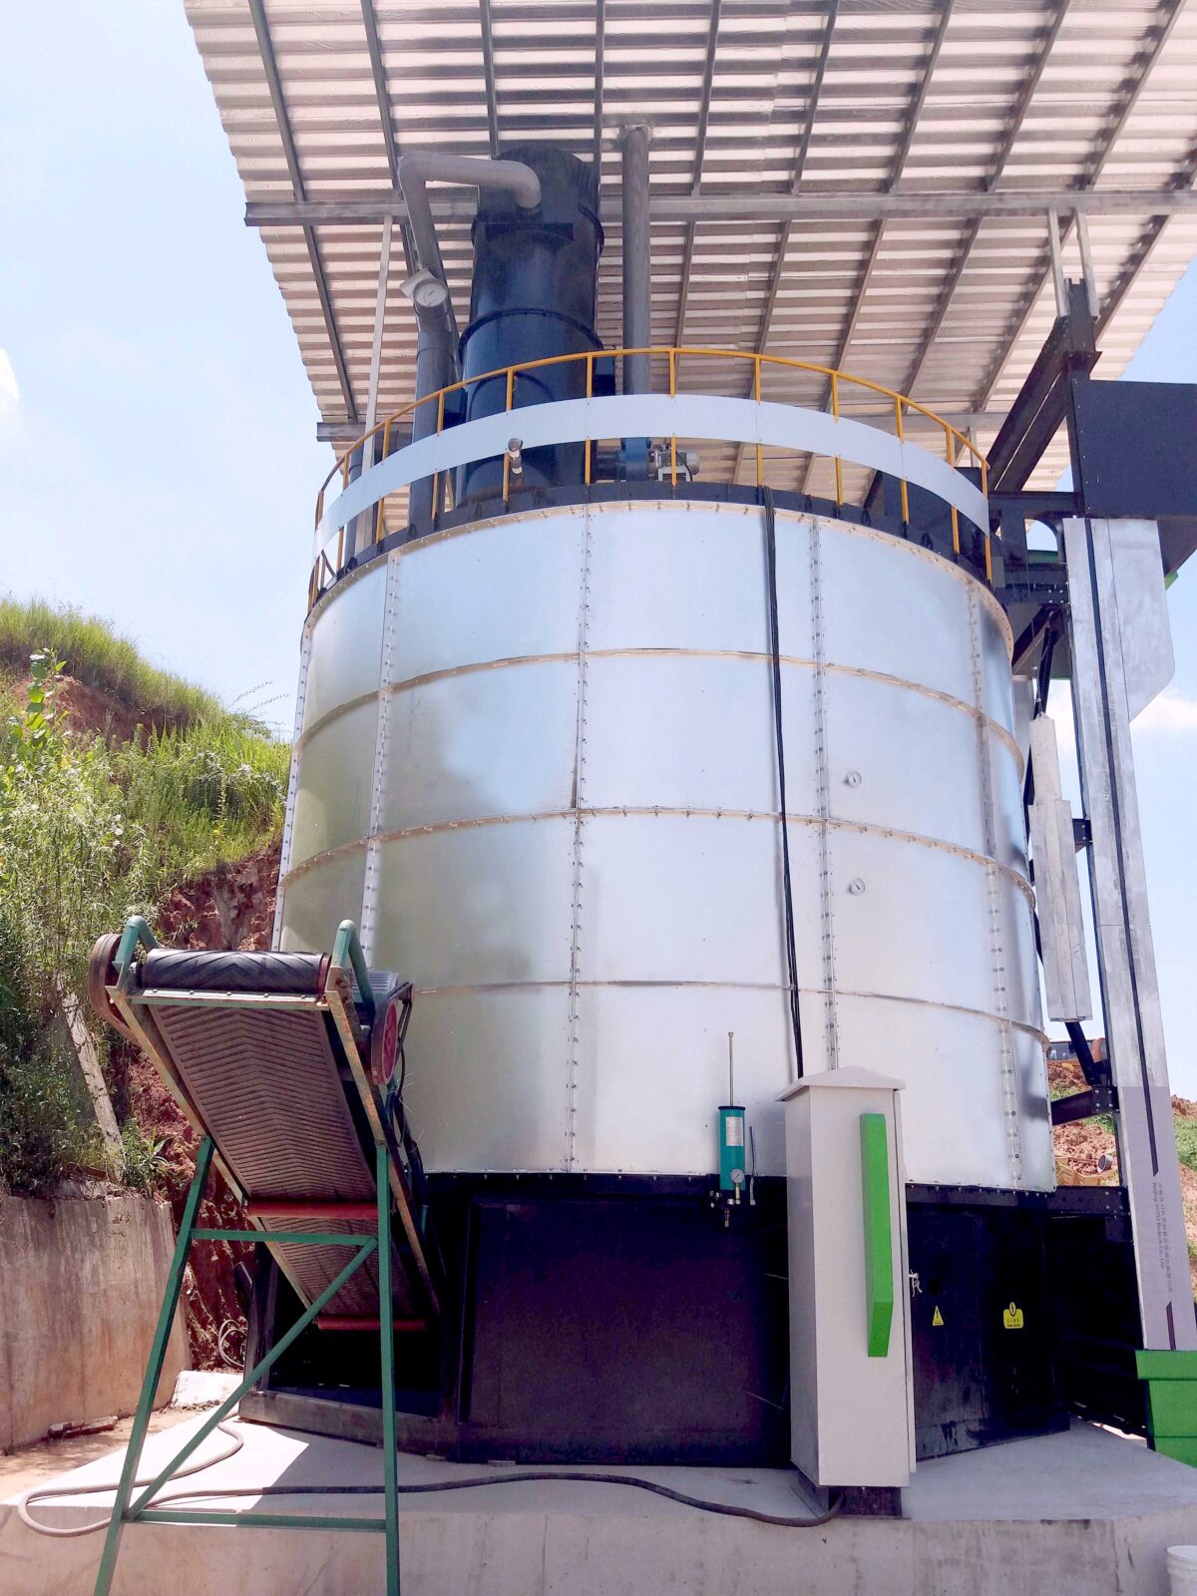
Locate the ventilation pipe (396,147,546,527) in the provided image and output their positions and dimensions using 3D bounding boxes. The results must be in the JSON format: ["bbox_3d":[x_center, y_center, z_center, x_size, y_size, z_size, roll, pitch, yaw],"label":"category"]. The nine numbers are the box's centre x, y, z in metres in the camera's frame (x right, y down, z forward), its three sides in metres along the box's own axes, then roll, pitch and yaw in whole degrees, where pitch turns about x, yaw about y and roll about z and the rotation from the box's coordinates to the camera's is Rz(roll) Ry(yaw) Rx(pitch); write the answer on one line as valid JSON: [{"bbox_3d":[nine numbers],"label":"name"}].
[{"bbox_3d":[-0.938,-3.177,9.111,1.029,2.569,0.949,1,-18,0],"label":"ventilation pipe"}]

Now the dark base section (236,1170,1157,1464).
[{"bbox_3d":[0.486,3.633,9.493,5.928,1.449,5.606,1,-18,0],"label":"dark base section"}]

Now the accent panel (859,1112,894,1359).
[{"bbox_3d":[1.286,2.004,5.956,0.085,1.073,0.123,2,-18,-1],"label":"accent panel"}]

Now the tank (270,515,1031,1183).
[{"bbox_3d":[0.428,0.976,10.364,5.898,4.142,5.898,1,-18,0],"label":"tank"}]

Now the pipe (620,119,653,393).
[{"bbox_3d":[0.283,-3.939,9.592,0.204,2.666,0.204,1,-18,0],"label":"pipe"}]

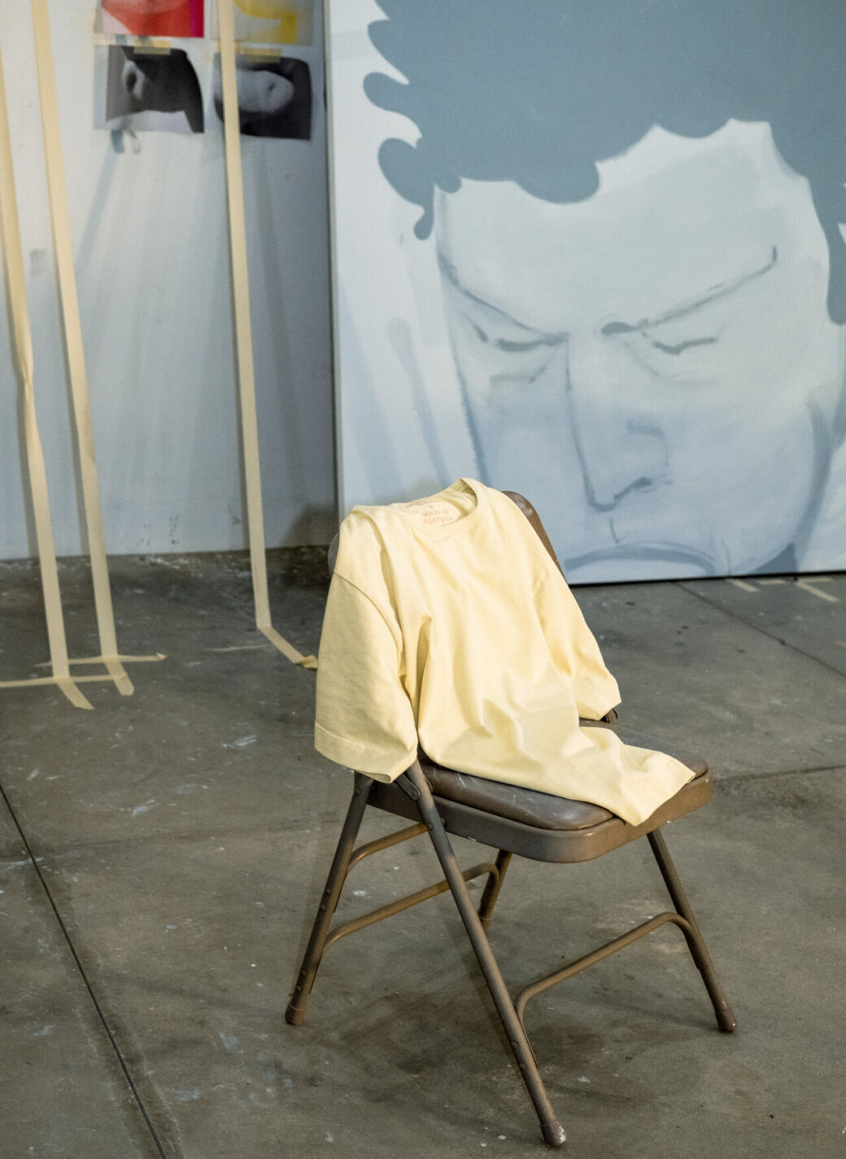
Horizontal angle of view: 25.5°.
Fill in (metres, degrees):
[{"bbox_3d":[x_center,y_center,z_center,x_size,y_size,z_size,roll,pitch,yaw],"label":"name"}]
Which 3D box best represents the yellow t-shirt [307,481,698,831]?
[{"bbox_3d":[0.167,0.088,2.620,0.465,0.385,0.490,14,18,37],"label":"yellow t-shirt"}]

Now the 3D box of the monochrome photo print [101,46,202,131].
[{"bbox_3d":[-0.731,-1.337,5.101,0.279,0.218,0.030,-3,16,-21],"label":"monochrome photo print"}]

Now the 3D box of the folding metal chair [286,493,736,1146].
[{"bbox_3d":[0.155,0.296,2.682,0.507,0.752,0.470,14,18,37],"label":"folding metal chair"}]

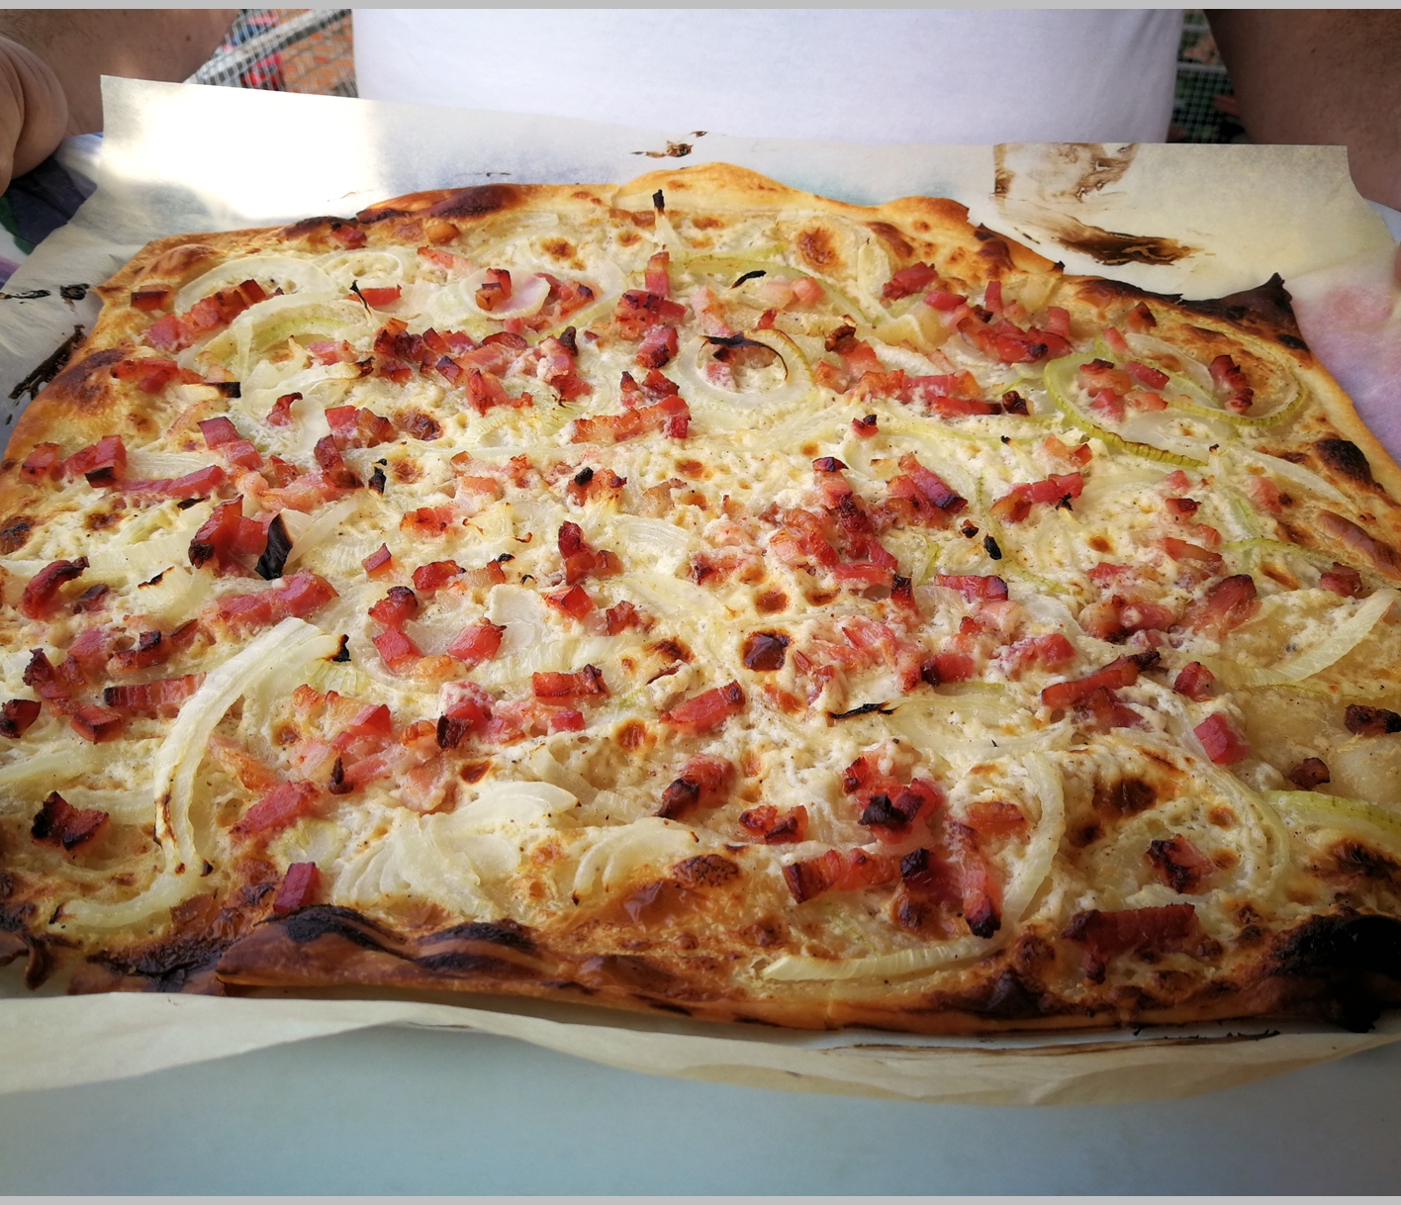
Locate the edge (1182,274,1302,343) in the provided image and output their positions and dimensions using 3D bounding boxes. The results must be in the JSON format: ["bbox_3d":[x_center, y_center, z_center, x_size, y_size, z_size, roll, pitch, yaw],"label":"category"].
[{"bbox_3d":[0.153,-0.084,0.355,0.034,0.013,0.018,2,43,2],"label":"edge"}]

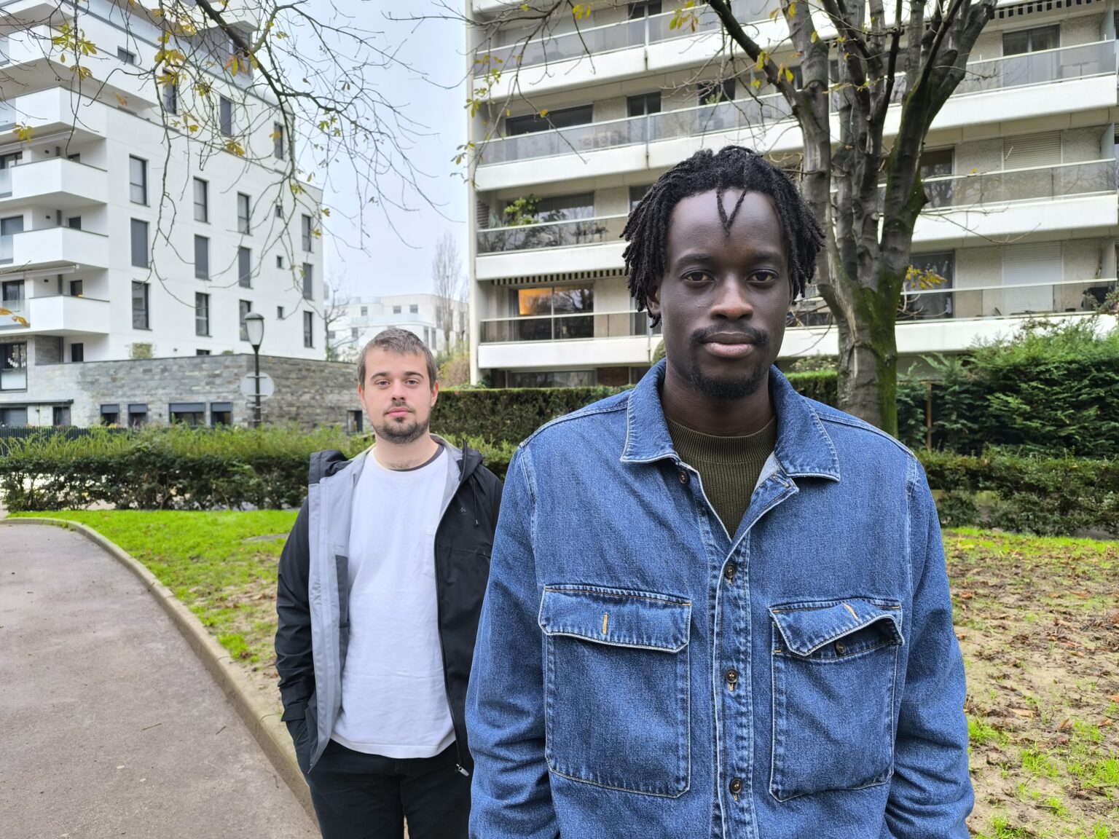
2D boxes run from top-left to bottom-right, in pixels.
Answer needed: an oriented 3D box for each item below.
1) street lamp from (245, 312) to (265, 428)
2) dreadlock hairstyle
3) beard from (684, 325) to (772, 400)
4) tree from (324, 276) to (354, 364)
[{"bbox_3d":[-6.140,-0.324,14.998,0.400,3.650,0.400,-1,0,0],"label":"street lamp"},{"bbox_3d":[0.194,-0.217,0.878,0.235,0.215,0.230,-1,0,9],"label":"dreadlock hairstyle"},{"bbox_3d":[0.177,-0.060,0.788,0.091,0.081,0.060,-1,0,9],"label":"beard"},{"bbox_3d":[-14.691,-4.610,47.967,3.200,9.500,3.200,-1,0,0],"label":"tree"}]

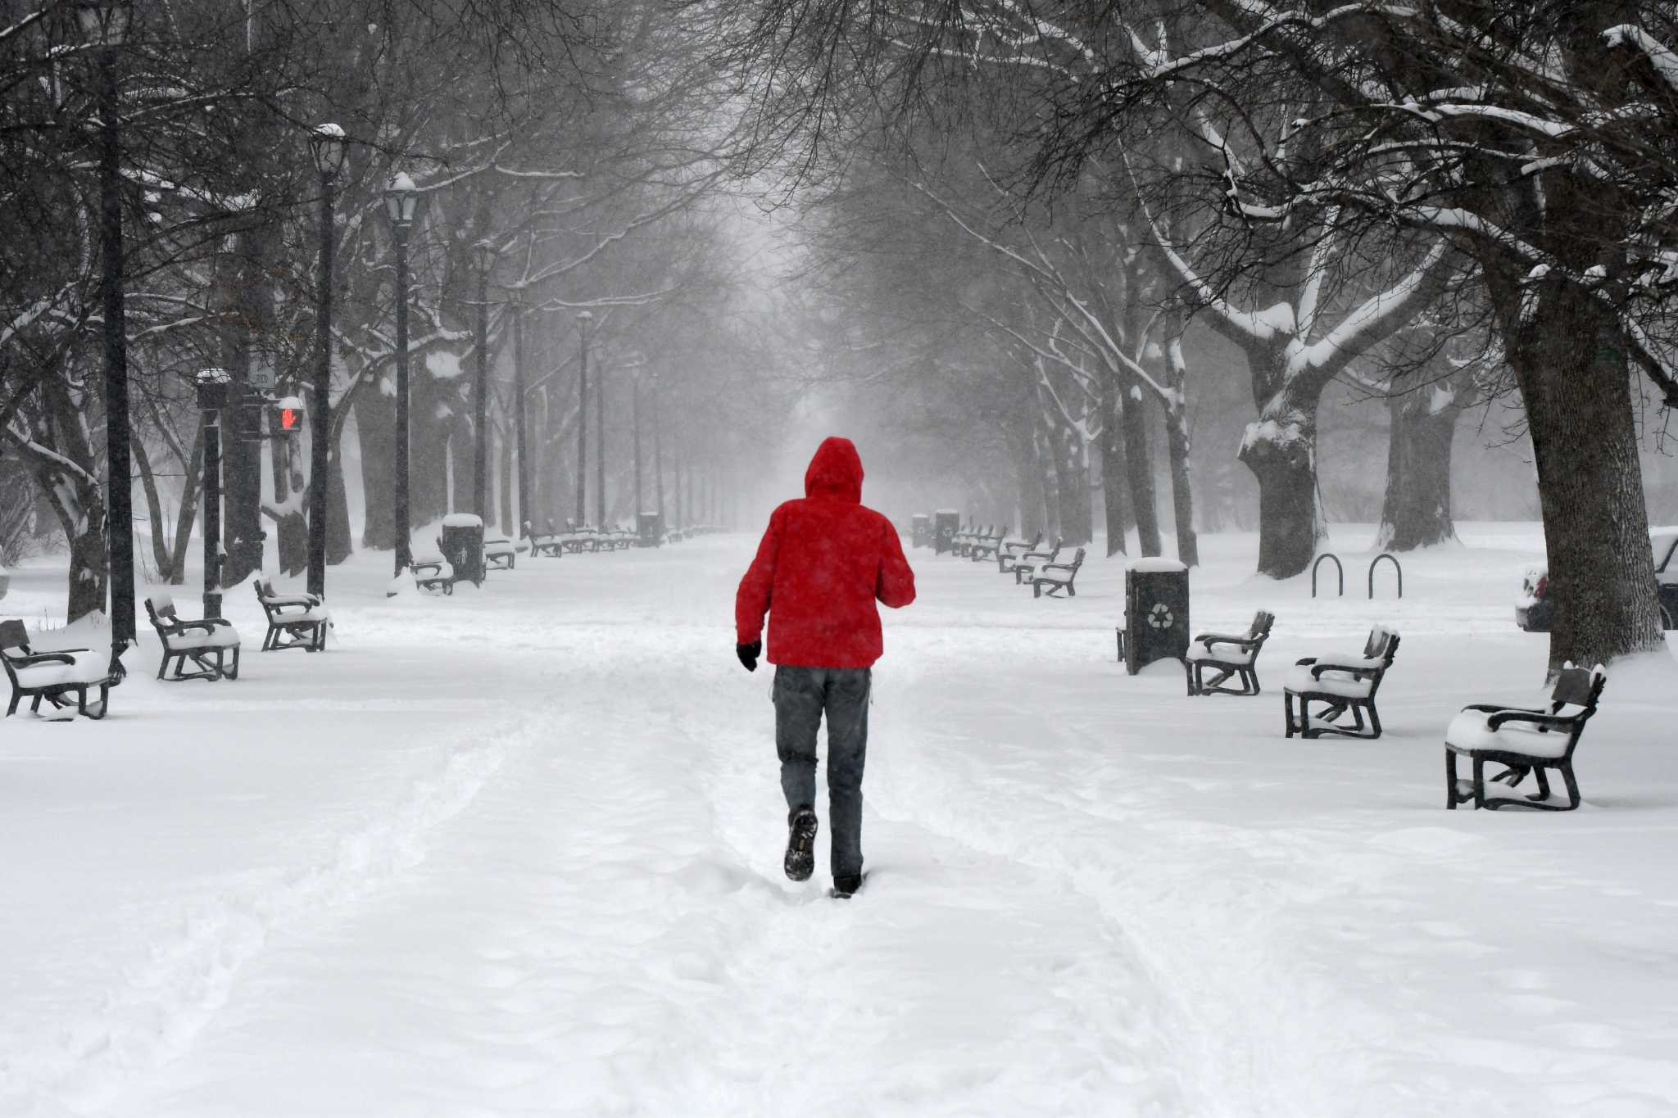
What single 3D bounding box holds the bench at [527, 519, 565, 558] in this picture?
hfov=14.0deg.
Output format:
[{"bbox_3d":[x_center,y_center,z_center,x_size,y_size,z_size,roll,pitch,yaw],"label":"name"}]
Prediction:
[{"bbox_3d":[-5.859,-0.353,136.700,0.680,0.800,1.550,0,0,0],"label":"bench"}]

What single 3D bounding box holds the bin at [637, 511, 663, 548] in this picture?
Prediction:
[{"bbox_3d":[-6.223,-0.887,226.000,0.630,1.130,0.630,0,0,0],"label":"bin"}]

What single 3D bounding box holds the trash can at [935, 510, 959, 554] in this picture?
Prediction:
[{"bbox_3d":[2.738,-0.626,172.000,0.600,1.130,0.620,0,0,0],"label":"trash can"}]

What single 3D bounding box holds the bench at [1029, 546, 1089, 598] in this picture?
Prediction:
[{"bbox_3d":[3.131,0.216,98.000,0.700,0.800,1.700,0,0,0],"label":"bench"}]

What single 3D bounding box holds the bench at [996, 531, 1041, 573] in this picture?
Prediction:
[{"bbox_3d":[2.963,-0.111,112.745,0.707,0.760,1.500,0,1,0],"label":"bench"}]

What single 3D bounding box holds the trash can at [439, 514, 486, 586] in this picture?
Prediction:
[{"bbox_3d":[-5.501,-0.105,100.000,0.570,1.090,0.570,0,0,0],"label":"trash can"}]

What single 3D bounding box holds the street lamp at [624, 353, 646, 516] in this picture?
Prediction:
[{"bbox_3d":[-6.732,-3.932,227.000,0.420,5.692,0.420,0,1,0],"label":"street lamp"}]

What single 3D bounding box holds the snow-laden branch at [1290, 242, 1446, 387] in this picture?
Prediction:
[{"bbox_3d":[8.711,-4.052,112.000,2.550,2.350,1.100,0,0,0],"label":"snow-laden branch"}]

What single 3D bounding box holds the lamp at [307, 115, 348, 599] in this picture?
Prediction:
[{"bbox_3d":[-5.895,-2.156,78.500,0.480,5.755,0.480,0,0,0],"label":"lamp"}]

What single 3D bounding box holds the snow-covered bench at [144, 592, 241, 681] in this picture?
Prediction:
[{"bbox_3d":[-5.871,0.716,62.300,0.700,0.800,1.700,0,0,0],"label":"snow-covered bench"}]

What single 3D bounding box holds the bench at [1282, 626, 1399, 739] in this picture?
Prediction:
[{"bbox_3d":[3.386,0.816,46.245,0.679,0.770,1.500,0,1,0],"label":"bench"}]

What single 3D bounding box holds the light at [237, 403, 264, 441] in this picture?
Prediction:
[{"bbox_3d":[-8.343,-1.940,97.000,0.360,0.460,0.360,0,0,0],"label":"light"}]

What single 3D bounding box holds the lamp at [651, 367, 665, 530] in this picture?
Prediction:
[{"bbox_3d":[-6.051,-3.599,230.000,0.480,5.701,0.480,0,0,0],"label":"lamp"}]

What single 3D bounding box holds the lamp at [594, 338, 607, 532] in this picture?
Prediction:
[{"bbox_3d":[-6.791,-3.359,195.000,0.420,5.599,0.420,0,1,0],"label":"lamp"}]

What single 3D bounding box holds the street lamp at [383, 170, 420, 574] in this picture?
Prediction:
[{"bbox_3d":[-6.103,-2.532,95.500,0.480,5.795,0.480,0,0,0],"label":"street lamp"}]

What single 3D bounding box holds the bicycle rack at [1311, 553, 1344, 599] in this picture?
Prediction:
[{"bbox_3d":[6.989,0.316,98.000,0.060,0.800,0.630,0,0,44],"label":"bicycle rack"}]

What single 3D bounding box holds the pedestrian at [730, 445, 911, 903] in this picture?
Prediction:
[{"bbox_3d":[-0.053,0.420,26.600,0.700,1.790,0.620,0,0,-1],"label":"pedestrian"}]

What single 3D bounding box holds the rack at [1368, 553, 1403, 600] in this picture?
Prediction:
[{"bbox_3d":[7.420,0.249,93.000,0.480,0.680,0.060,0,1,0],"label":"rack"}]

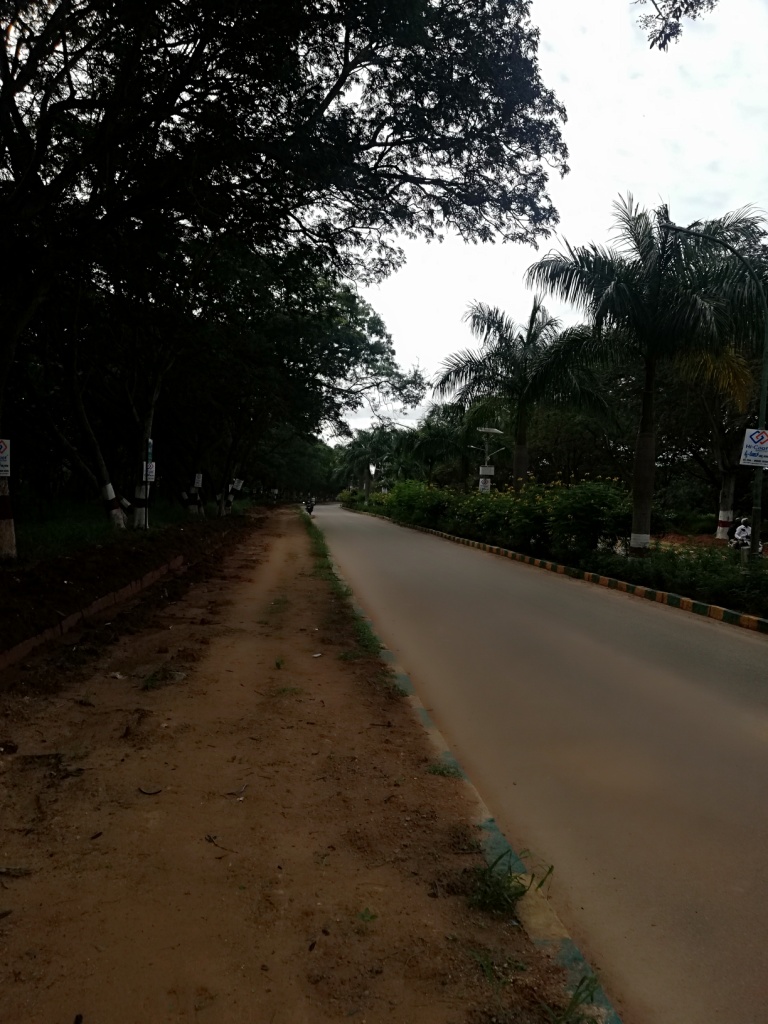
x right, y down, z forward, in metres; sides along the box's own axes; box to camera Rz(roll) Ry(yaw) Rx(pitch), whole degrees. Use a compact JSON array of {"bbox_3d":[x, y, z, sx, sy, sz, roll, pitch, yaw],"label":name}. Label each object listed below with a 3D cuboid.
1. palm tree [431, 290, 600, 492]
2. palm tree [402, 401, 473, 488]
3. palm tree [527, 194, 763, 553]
[{"bbox_3d":[4.880,-3.350,28.900,6.100,8.900,6.000,2,1,0],"label":"palm tree"},{"bbox_3d":[3.070,-2.800,44.500,4.400,6.900,4.400,2,1,0],"label":"palm tree"},{"bbox_3d":[6.500,-3.200,19.900,6.000,9.300,6.000,2,1,0],"label":"palm tree"}]

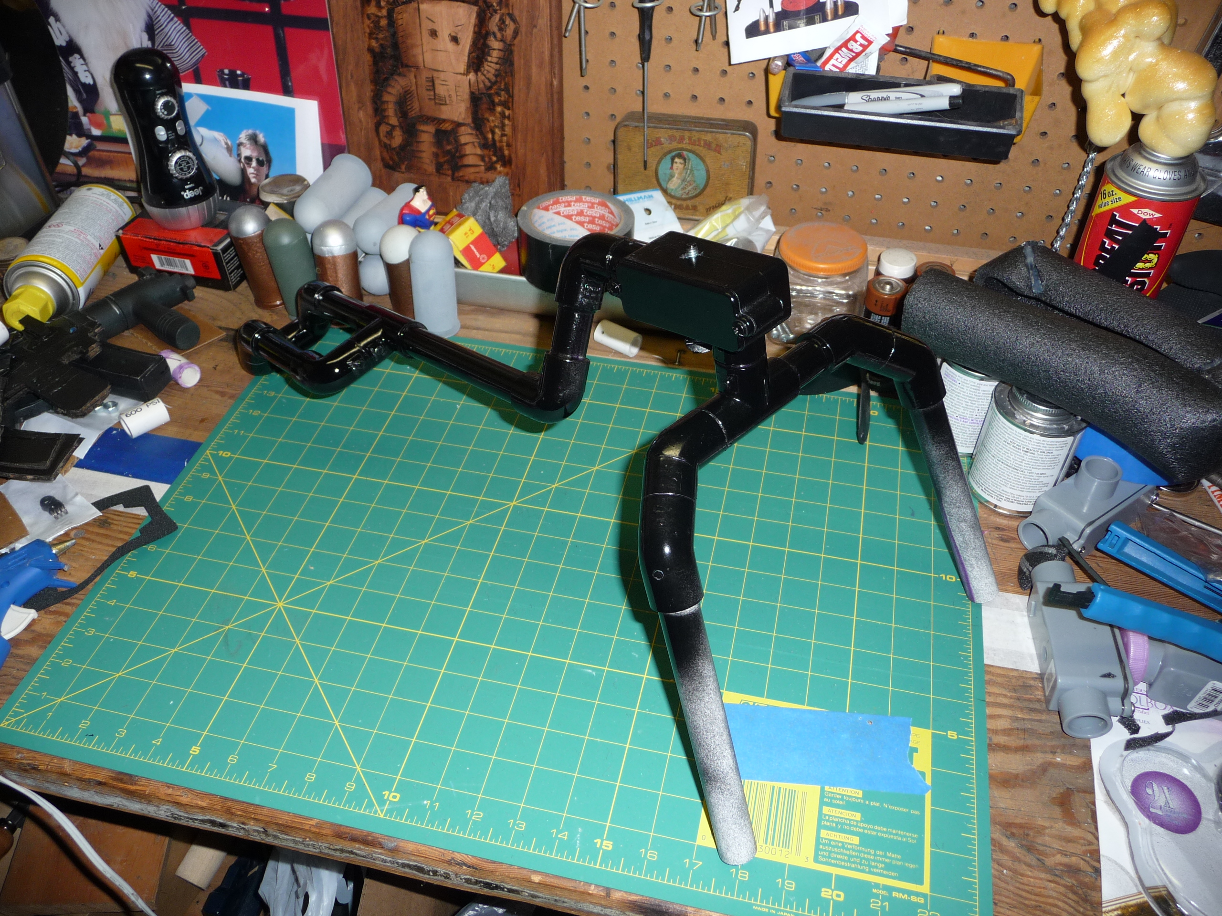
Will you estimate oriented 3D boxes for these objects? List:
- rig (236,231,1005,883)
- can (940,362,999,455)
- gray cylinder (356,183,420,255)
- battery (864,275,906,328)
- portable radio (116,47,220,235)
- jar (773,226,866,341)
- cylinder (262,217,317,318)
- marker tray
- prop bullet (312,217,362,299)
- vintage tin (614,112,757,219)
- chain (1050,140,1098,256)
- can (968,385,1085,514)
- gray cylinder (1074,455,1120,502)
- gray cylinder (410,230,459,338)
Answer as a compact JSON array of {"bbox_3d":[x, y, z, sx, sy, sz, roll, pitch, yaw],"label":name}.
[{"bbox_3d":[-0.040,-0.084,0.662,0.276,0.283,0.597,-34,53,-30],"label":"rig"},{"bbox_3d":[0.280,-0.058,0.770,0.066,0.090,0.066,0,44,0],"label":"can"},{"bbox_3d":[-0.211,-0.227,0.954,0.039,0.039,0.099,19,43,20],"label":"gray cylinder"},{"bbox_3d":[0.238,-0.128,0.867,0.034,0.061,0.034,9,45,10],"label":"battery"},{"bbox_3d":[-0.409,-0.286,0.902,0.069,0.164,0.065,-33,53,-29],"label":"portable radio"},{"bbox_3d":[0.186,-0.158,0.885,0.084,0.081,0.084,0,44,0],"label":"jar"},{"bbox_3d":[-0.286,-0.170,0.889,0.038,0.098,0.038,-15,46,-15],"label":"cylinder"},{"bbox_3d":[0.222,-0.267,0.765,0.178,0.026,0.076,11,45,11],"label":"marker tray"},{"bbox_3d":[-0.242,-0.168,0.889,0.039,0.097,0.039,9,45,10],"label":"prop bullet"},{"bbox_3d":[0.070,-0.272,0.937,0.131,0.093,0.024,9,45,10],"label":"vintage tin"},{"bbox_3d":[0.406,-0.218,0.876,0.008,0.116,0.008,9,45,10],"label":"chain"},{"bbox_3d":[0.305,-0.012,0.723,0.063,0.093,0.063,9,45,10],"label":"can"},{"bbox_3d":[0.344,0.015,0.697,0.028,0.017,0.028,9,45,10],"label":"gray cylinder"},{"bbox_3d":[-0.156,-0.157,0.874,0.040,0.098,0.040,-9,44,-8],"label":"gray cylinder"}]

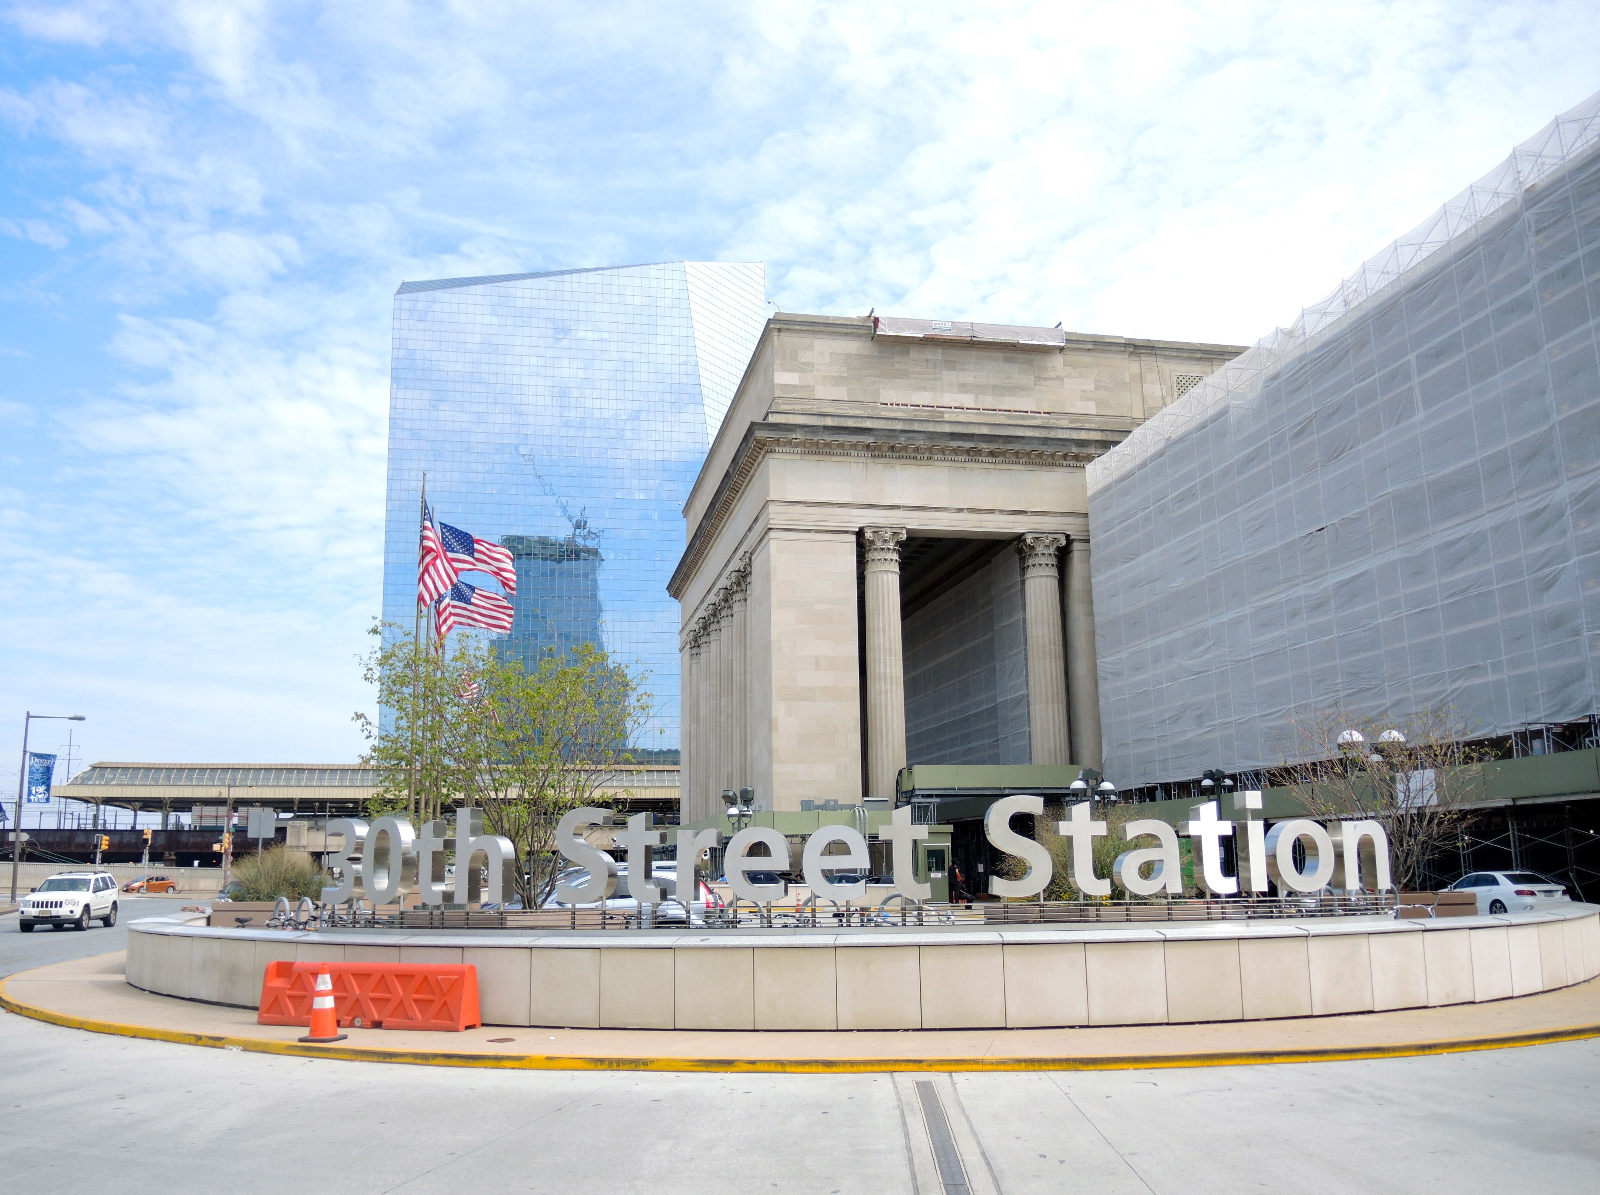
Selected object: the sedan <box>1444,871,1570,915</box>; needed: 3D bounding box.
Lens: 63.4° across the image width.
[{"bbox_3d":[22.392,9.660,41.823,1.870,1.470,4.870,1,-12,-10],"label":"sedan"}]

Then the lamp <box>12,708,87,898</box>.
[{"bbox_3d":[-38.219,10.689,65.814,2.850,9.512,0.400,5,-13,-24],"label":"lamp"}]

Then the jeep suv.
[{"bbox_3d":[-23.656,9.938,42.123,1.920,1.750,4.740,2,-12,-13],"label":"jeep suv"}]

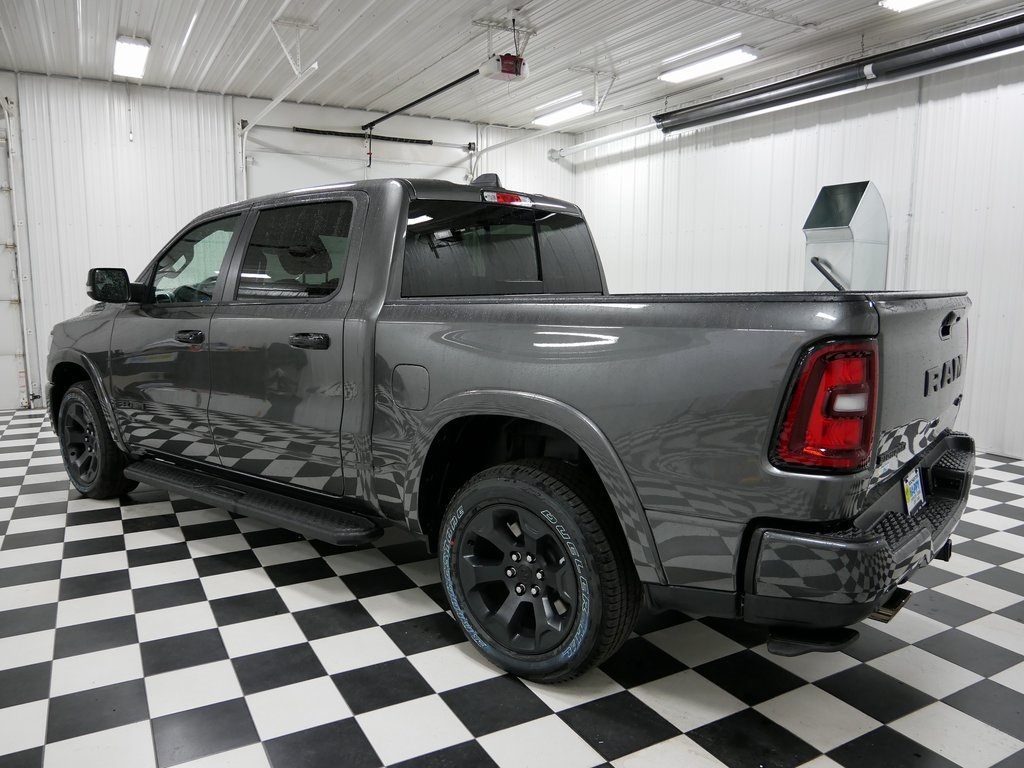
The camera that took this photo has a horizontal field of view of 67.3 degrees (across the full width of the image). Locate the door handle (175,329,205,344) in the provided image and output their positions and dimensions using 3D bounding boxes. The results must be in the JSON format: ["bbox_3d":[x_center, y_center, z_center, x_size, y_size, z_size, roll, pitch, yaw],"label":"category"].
[{"bbox_3d":[-1.681,-0.245,4.016,0.240,0.066,0.055,6,10,38],"label":"door handle"}]

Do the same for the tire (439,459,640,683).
[{"bbox_3d":[0.088,0.692,2.893,0.800,0.800,0.275,6,10,38],"label":"tire"}]

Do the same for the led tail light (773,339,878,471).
[{"bbox_3d":[0.878,0.048,2.159,0.240,0.380,0.210,6,10,37],"label":"led tail light"}]

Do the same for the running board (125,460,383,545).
[{"bbox_3d":[-1.438,0.606,4.051,2.120,0.075,0.240,6,10,37],"label":"running board"}]

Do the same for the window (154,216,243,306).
[{"bbox_3d":[-1.700,-0.671,4.135,0.740,0.460,0.050,6,-5,38],"label":"window"}]

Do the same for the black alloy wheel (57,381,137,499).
[{"bbox_3d":[-2.768,0.366,5.166,0.810,0.800,0.280,6,10,37],"label":"black alloy wheel"}]

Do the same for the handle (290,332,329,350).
[{"bbox_3d":[-0.888,-0.187,3.378,0.240,0.070,0.055,6,10,38],"label":"handle"}]

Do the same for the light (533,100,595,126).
[{"bbox_3d":[0.659,-3.436,9.727,0.320,0.090,1.240,-4,9,-29],"label":"light"}]

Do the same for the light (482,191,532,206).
[{"bbox_3d":[-0.028,-0.949,3.945,0.060,0.055,0.380,6,10,37],"label":"light"}]

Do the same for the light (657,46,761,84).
[{"bbox_3d":[1.886,-3.098,7.438,0.330,0.090,1.220,-4,9,-29],"label":"light"}]

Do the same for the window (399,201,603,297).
[{"bbox_3d":[0.008,-0.662,3.893,0.070,0.440,1.560,-6,2,39],"label":"window"}]

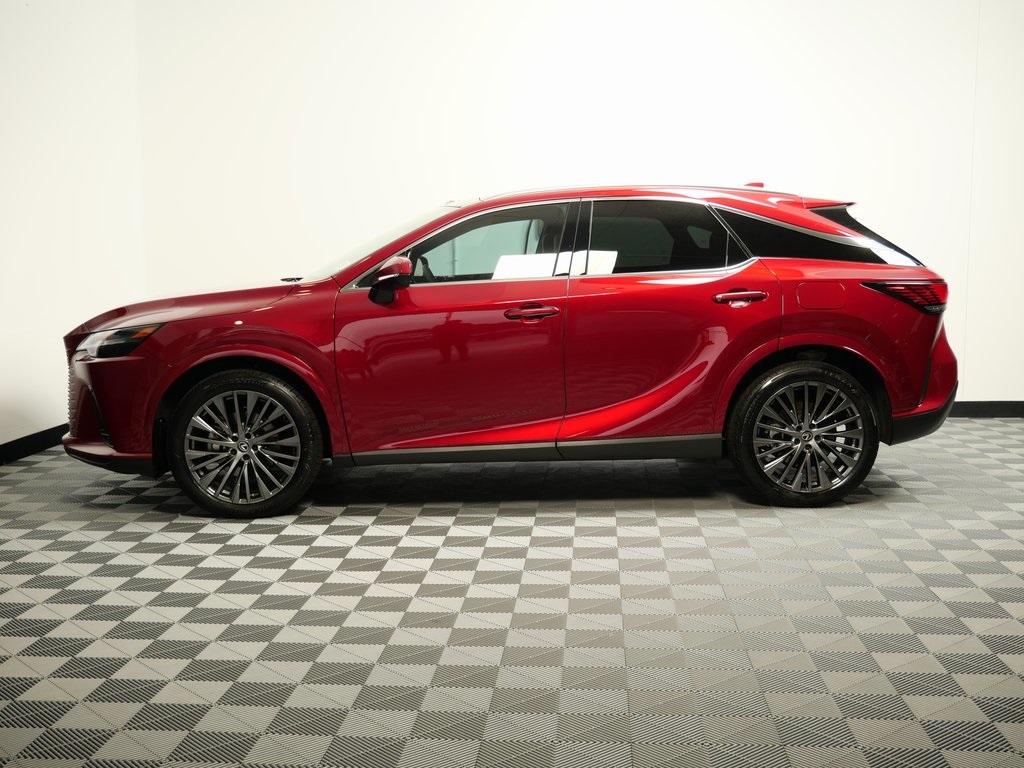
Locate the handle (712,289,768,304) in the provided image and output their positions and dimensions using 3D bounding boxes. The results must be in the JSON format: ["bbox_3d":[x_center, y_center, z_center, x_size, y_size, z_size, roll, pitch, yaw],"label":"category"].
[{"bbox_3d":[1.151,-0.438,5.962,0.275,0.072,0.065,-1,6,-3],"label":"handle"}]

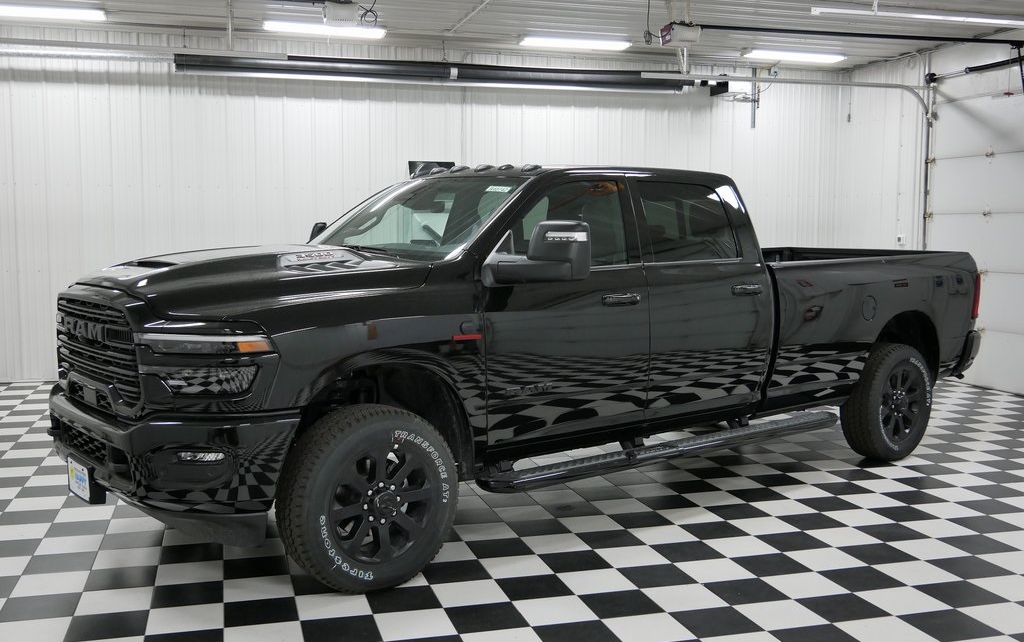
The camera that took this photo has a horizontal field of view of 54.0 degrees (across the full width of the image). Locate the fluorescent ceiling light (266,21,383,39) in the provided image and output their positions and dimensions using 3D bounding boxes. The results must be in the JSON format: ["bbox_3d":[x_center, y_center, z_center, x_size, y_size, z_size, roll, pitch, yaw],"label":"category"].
[{"bbox_3d":[-1.902,-2.958,10.230,1.230,0.080,0.150,-1,5,-16],"label":"fluorescent ceiling light"}]

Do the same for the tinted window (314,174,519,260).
[{"bbox_3d":[-0.508,-0.619,5.734,0.790,0.140,1.430,-44,29,-28],"label":"tinted window"}]

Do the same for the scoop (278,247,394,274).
[{"bbox_3d":[-0.848,-0.295,4.817,0.530,0.090,0.280,-4,6,-39],"label":"scoop"}]

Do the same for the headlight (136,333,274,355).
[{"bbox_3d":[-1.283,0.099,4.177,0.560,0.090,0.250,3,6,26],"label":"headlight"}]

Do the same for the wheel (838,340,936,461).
[{"bbox_3d":[2.746,0.586,7.353,0.845,0.845,0.280,-4,6,-39],"label":"wheel"}]

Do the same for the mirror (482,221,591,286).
[{"bbox_3d":[0.109,-0.322,4.751,0.300,0.280,0.480,-4,6,-39],"label":"mirror"}]

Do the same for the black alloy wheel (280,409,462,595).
[{"bbox_3d":[-0.649,0.810,4.622,0.840,0.840,0.285,-4,6,-39],"label":"black alloy wheel"}]

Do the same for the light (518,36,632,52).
[{"bbox_3d":[0.693,-3.008,10.893,1.230,0.080,0.150,-1,5,-16],"label":"light"}]

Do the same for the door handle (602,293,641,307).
[{"bbox_3d":[0.588,-0.110,5.371,0.260,0.065,0.060,-4,6,-39],"label":"door handle"}]

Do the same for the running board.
[{"bbox_3d":[0.998,0.730,5.842,2.930,0.100,0.200,-4,6,-39],"label":"running board"}]

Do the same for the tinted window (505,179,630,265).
[{"bbox_3d":[0.268,-0.528,5.287,0.920,0.480,0.060,-4,-14,-39],"label":"tinted window"}]

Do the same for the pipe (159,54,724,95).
[{"bbox_3d":[-0.452,-2.740,11.239,6.250,0.250,0.250,-1,5,-16],"label":"pipe"}]

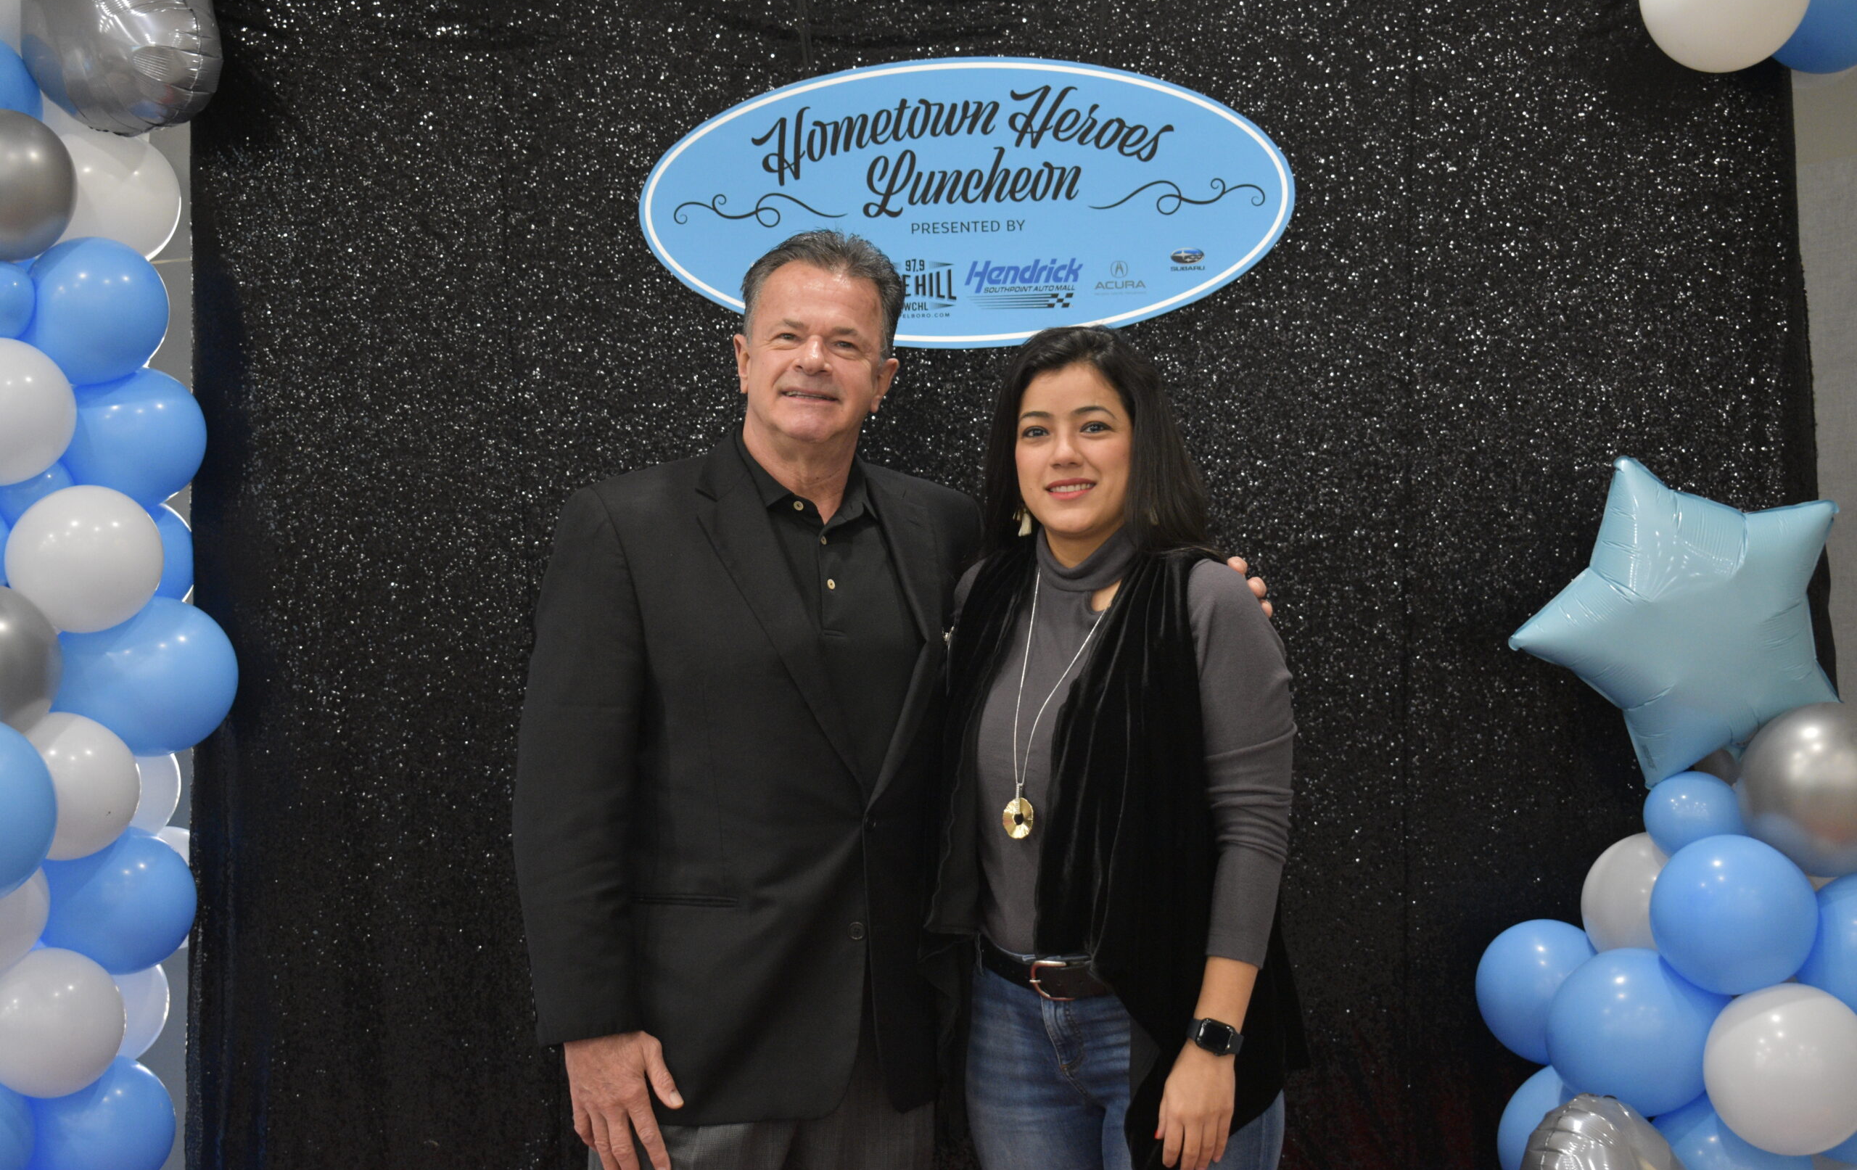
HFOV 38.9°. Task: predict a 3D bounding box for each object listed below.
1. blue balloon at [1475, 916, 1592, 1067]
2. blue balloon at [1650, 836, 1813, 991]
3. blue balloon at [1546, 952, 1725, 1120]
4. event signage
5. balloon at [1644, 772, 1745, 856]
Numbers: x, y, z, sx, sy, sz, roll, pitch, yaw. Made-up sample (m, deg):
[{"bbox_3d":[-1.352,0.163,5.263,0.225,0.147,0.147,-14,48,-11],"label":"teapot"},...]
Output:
[{"bbox_3d":[0.779,0.511,3.320,0.182,0.184,0.185,-1,0,14],"label":"blue balloon"},{"bbox_3d":[0.980,0.401,3.200,0.206,0.200,0.207,-1,0,14],"label":"blue balloon"},{"bbox_3d":[0.861,0.544,3.200,0.216,0.207,0.212,-1,0,14],"label":"blue balloon"},{"bbox_3d":[0.051,-0.504,3.480,0.865,0.385,0.010,-1,0,2],"label":"event signage"},{"bbox_3d":[0.944,0.286,3.250,0.121,0.115,0.121,-1,0,14],"label":"balloon"}]

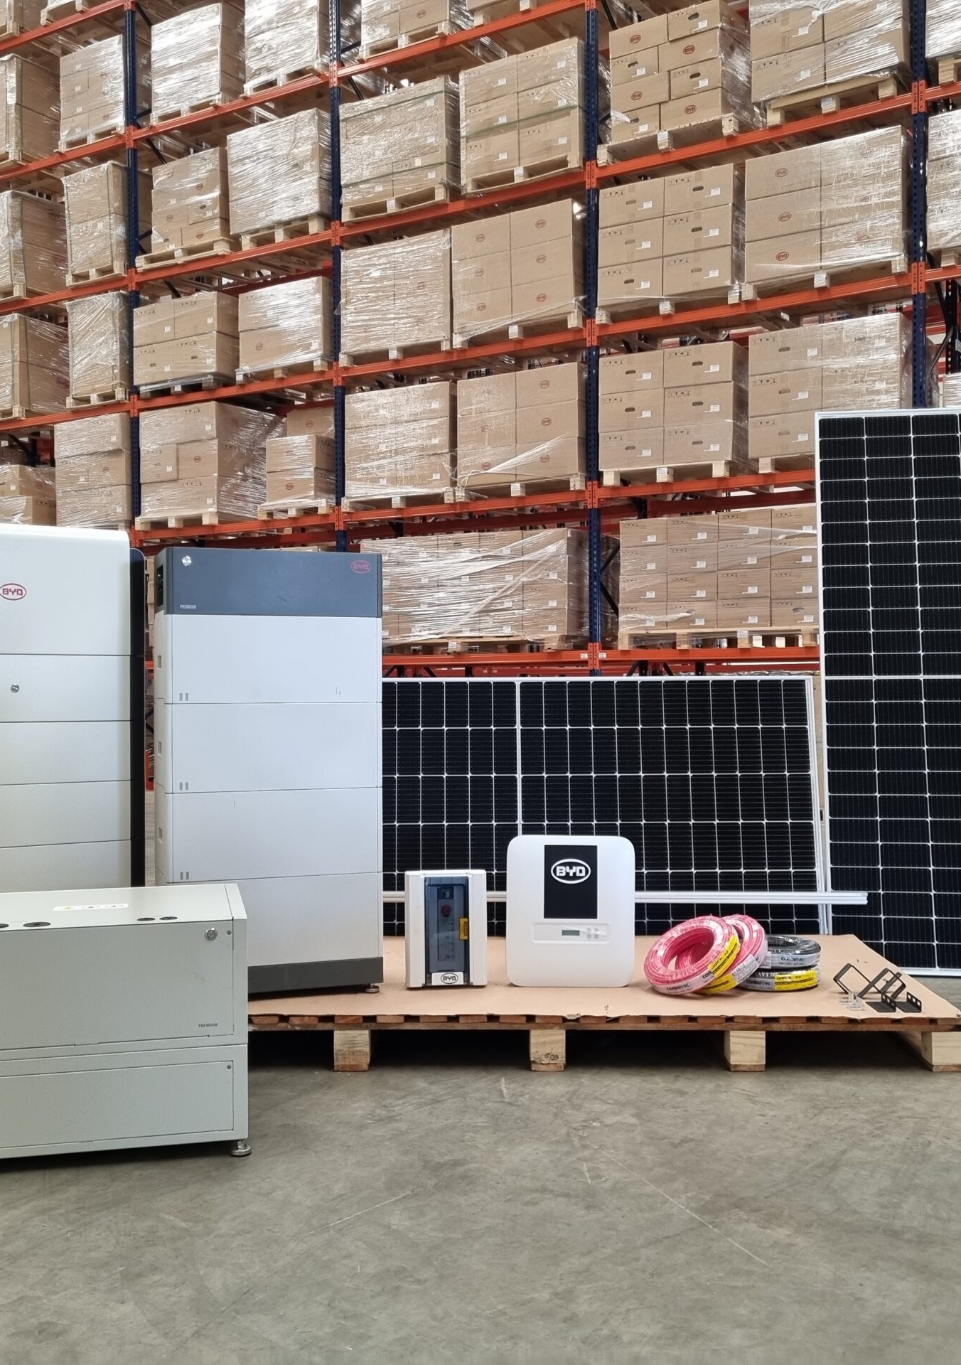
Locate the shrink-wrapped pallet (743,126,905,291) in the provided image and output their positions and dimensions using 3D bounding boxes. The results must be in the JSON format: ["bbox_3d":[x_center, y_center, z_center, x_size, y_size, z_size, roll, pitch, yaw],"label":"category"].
[{"bbox_3d":[2.716,-3.368,10.254,1.170,1.018,1.020,-1,0,31],"label":"shrink-wrapped pallet"}]

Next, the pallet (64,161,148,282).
[{"bbox_3d":[-3.397,-4.325,13.343,0.740,1.060,1.050,-1,0,31],"label":"pallet"}]

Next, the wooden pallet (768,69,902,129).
[{"bbox_3d":[2.775,-4.174,10.227,0.930,0.142,1.000,-1,0,31],"label":"wooden pallet"}]

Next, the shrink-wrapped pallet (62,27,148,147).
[{"bbox_3d":[-3.654,-5.965,14.377,0.940,0.950,1.120,-1,0,32],"label":"shrink-wrapped pallet"}]

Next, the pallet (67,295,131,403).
[{"bbox_3d":[-3.556,-3.313,14.134,0.785,1.051,1.150,-1,0,31],"label":"pallet"}]

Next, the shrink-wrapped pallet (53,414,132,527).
[{"bbox_3d":[-3.674,-2.077,14.137,1.004,1.133,0.927,-1,0,32],"label":"shrink-wrapped pallet"}]

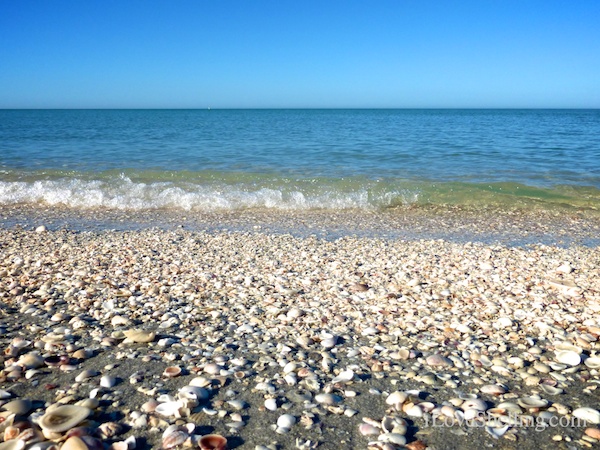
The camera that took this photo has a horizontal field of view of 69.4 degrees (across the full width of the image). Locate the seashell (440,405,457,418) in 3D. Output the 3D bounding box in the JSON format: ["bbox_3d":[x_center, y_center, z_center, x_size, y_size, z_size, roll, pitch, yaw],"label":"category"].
[{"bbox_3d":[0.235,0.295,0.684,0.023,0.009,0.018,7,16,24],"label":"seashell"}]

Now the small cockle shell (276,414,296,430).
[{"bbox_3d":[-0.020,0.300,0.659,0.030,0.013,0.027,0,15,0],"label":"small cockle shell"}]

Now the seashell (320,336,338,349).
[{"bbox_3d":[0.061,0.245,0.900,0.036,0.015,0.029,0,15,0],"label":"seashell"}]

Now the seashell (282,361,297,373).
[{"bbox_3d":[-0.019,0.266,0.815,0.027,0.011,0.020,-8,17,-29],"label":"seashell"}]

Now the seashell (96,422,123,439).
[{"bbox_3d":[-0.282,0.305,0.642,0.033,0.014,0.026,-3,15,-10],"label":"seashell"}]

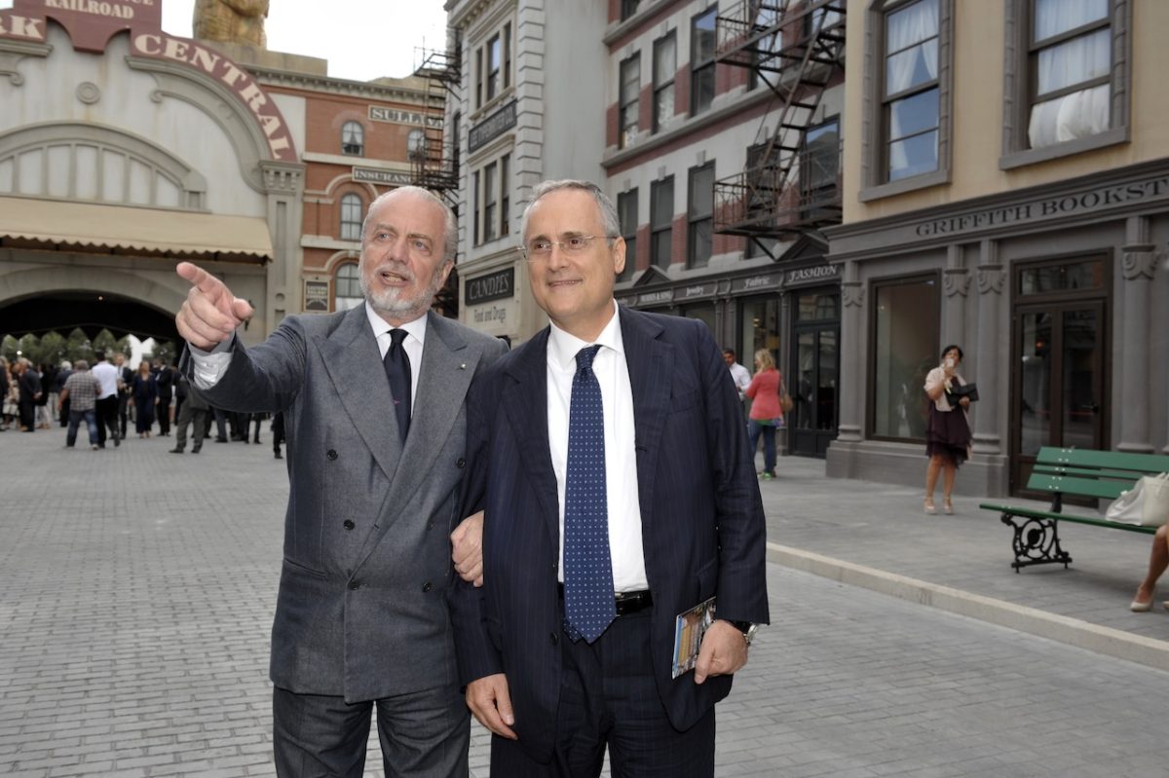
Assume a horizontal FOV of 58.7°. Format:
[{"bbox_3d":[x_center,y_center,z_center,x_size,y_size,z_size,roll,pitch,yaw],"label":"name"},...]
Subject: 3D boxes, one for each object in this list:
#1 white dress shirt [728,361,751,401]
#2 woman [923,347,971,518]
[{"bbox_3d":[1.989,-0.098,14.000,0.520,0.570,0.320,1,0,25],"label":"white dress shirt"},{"bbox_3d":[3.716,0.420,10.650,0.510,1.720,0.420,1,0,5],"label":"woman"}]

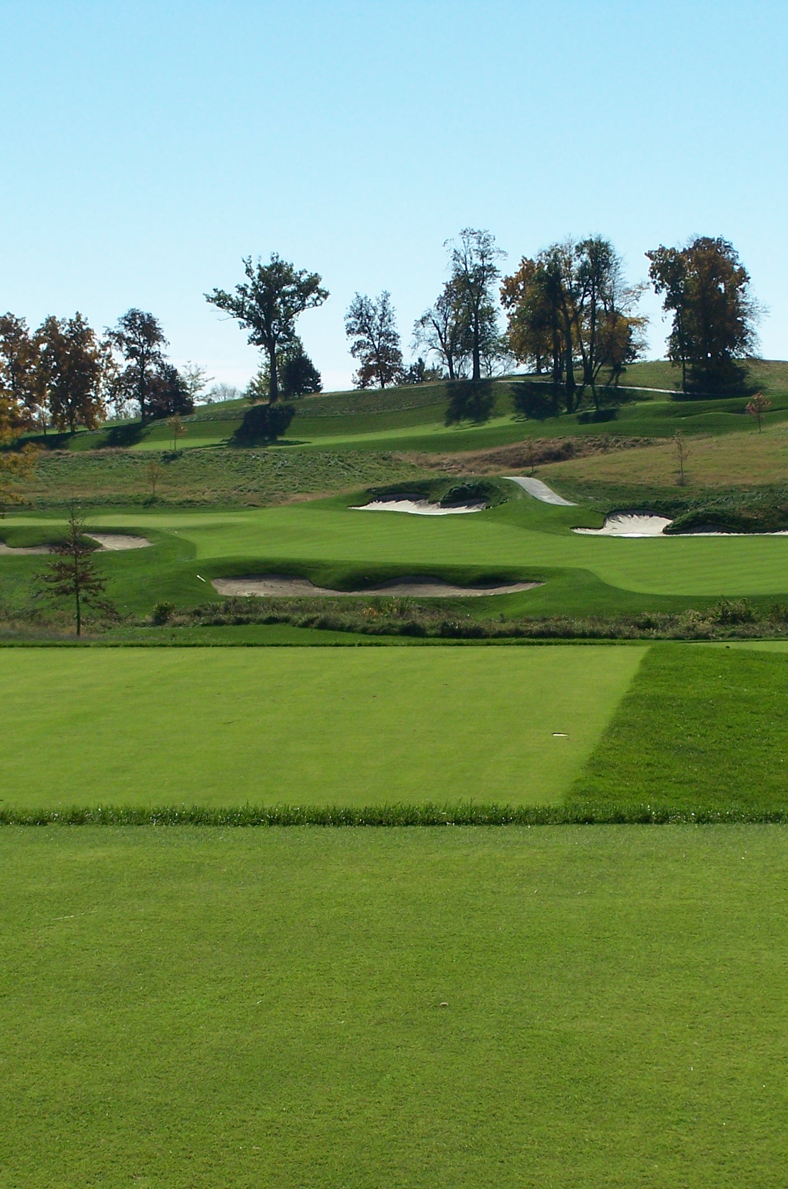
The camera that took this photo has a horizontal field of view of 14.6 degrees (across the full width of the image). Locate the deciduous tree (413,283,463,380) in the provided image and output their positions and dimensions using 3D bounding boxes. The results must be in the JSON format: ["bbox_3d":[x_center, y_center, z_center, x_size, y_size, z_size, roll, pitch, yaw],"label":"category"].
[{"bbox_3d":[5.080,-29.990,350.000,5.790,11.010,5.500,0,2,0],"label":"deciduous tree"}]

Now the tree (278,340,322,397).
[{"bbox_3d":[-11.190,-26.930,365.000,5.450,6.620,5.180,0,2,0],"label":"tree"}]

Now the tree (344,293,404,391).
[{"bbox_3d":[-2.343,-29.240,352.000,6.816,11.213,6.475,0,3,0],"label":"tree"}]

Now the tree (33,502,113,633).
[{"bbox_3d":[-9.593,-0.723,92.000,2.375,3.932,2.256,0,3,-6],"label":"tree"}]

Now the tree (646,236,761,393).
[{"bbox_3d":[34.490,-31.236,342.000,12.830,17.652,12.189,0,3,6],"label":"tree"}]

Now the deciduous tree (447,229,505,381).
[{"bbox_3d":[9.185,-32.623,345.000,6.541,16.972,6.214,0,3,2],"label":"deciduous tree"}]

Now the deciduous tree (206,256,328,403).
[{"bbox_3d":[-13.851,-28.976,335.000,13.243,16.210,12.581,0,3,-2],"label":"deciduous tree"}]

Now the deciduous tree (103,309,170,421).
[{"bbox_3d":[-30.280,-27.000,360.000,7.840,13.210,7.450,0,2,0],"label":"deciduous tree"}]

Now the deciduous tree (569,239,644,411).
[{"bbox_3d":[22.680,-28.900,325.000,7.730,18.090,7.350,0,2,0],"label":"deciduous tree"}]

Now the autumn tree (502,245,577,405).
[{"bbox_3d":[15.640,-29.010,330.000,7.990,17.170,7.590,0,2,0],"label":"autumn tree"}]

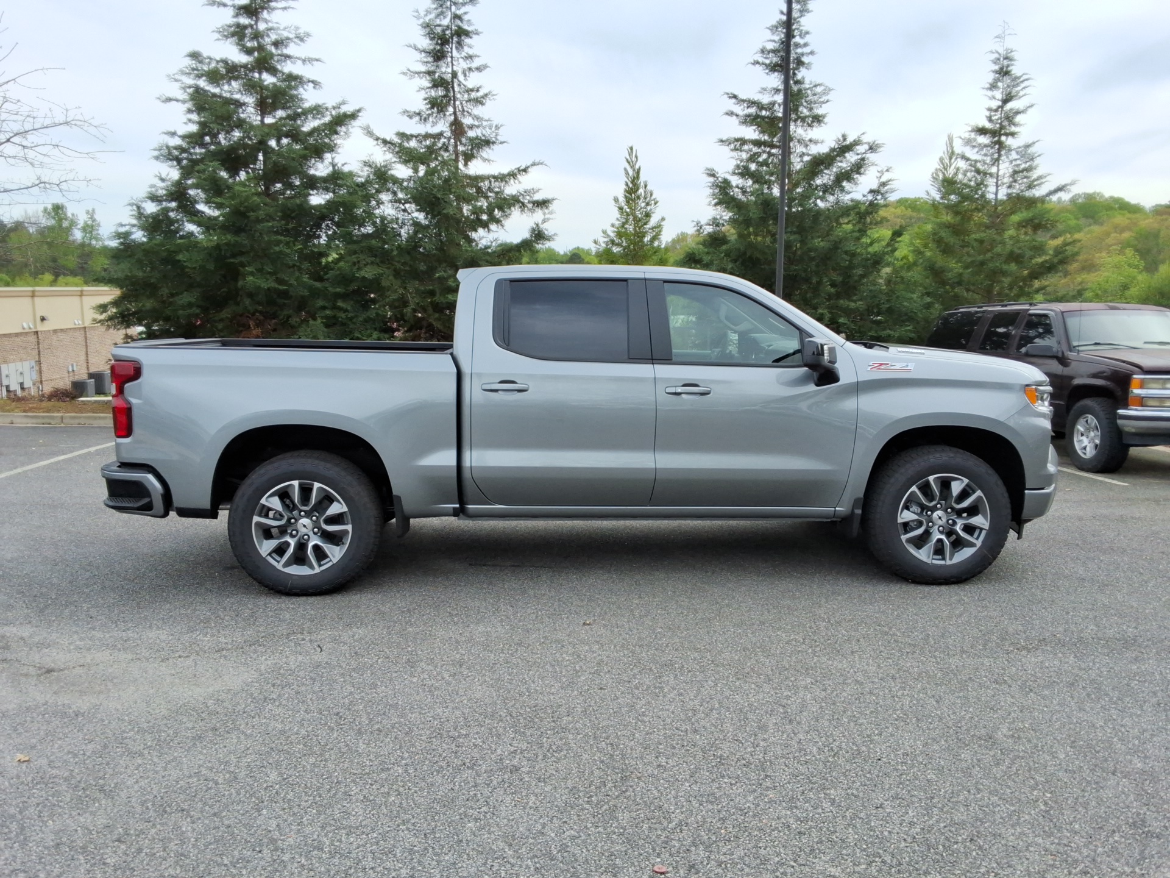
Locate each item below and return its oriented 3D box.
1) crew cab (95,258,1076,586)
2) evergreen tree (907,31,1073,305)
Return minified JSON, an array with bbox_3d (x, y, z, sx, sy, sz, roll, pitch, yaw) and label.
[{"bbox_3d":[0.097,-0.183,6.435,5.880,1.920,2.100,0,7,-4],"label":"crew cab"},{"bbox_3d":[7.928,-4.108,18.422,3.600,7.400,3.600,0,7,0],"label":"evergreen tree"}]

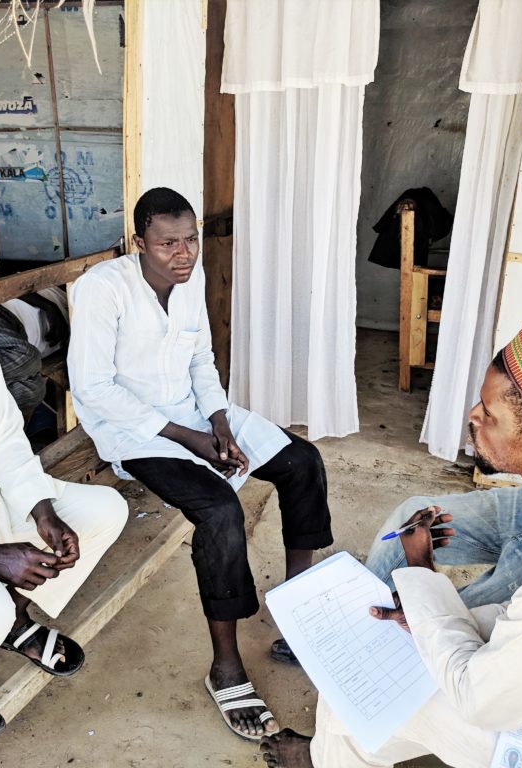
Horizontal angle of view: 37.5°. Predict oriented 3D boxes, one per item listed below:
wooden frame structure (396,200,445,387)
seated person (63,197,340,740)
[{"bbox_3d":[1.058,-0.485,4.411,0.540,1.050,0.480,10,21,20],"label":"wooden frame structure"},{"bbox_3d":[-0.134,0.135,2.142,0.850,1.290,0.630,18,27,37],"label":"seated person"}]

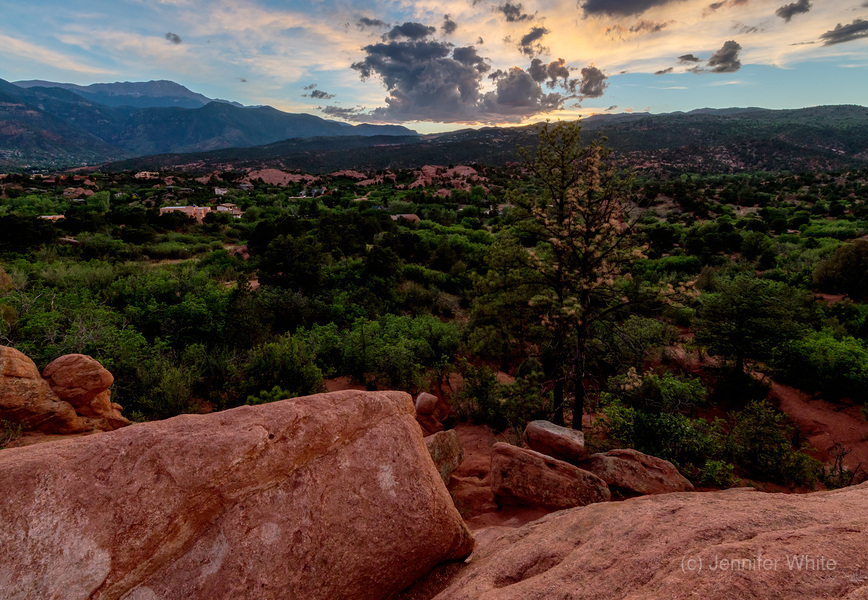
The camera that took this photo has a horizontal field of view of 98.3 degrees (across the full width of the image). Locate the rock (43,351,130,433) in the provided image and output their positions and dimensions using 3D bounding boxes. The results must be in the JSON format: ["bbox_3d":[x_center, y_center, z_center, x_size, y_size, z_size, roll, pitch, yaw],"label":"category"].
[{"bbox_3d":[-6.089,1.603,6.600,1.000,1.350,1.150,18,28,39],"label":"rock"}]

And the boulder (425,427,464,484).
[{"bbox_3d":[0.129,3.123,7.500,0.955,1.090,0.811,0,21,1],"label":"boulder"}]

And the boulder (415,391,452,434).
[{"bbox_3d":[-0.037,2.815,9.400,0.999,1.071,0.849,0,21,0],"label":"boulder"}]

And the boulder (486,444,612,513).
[{"bbox_3d":[2.195,3.389,7.300,2.200,1.050,1.150,8,22,20],"label":"boulder"}]

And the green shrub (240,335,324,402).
[{"bbox_3d":[-4.626,2.200,11.500,2.511,2.034,2.385,-9,23,-23],"label":"green shrub"}]

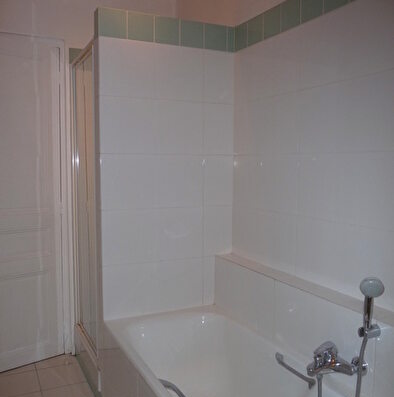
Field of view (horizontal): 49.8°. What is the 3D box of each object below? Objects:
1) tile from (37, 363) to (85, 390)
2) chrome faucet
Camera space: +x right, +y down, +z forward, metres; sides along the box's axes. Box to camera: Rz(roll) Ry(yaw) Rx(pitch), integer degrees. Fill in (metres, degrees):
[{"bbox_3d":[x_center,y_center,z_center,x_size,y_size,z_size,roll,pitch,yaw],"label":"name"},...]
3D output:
[{"bbox_3d":[-0.904,1.179,2.825,0.280,0.010,0.298,-2,6,-26],"label":"tile"},{"bbox_3d":[0.491,0.590,1.579,0.175,0.115,0.175,-2,6,-26],"label":"chrome faucet"}]

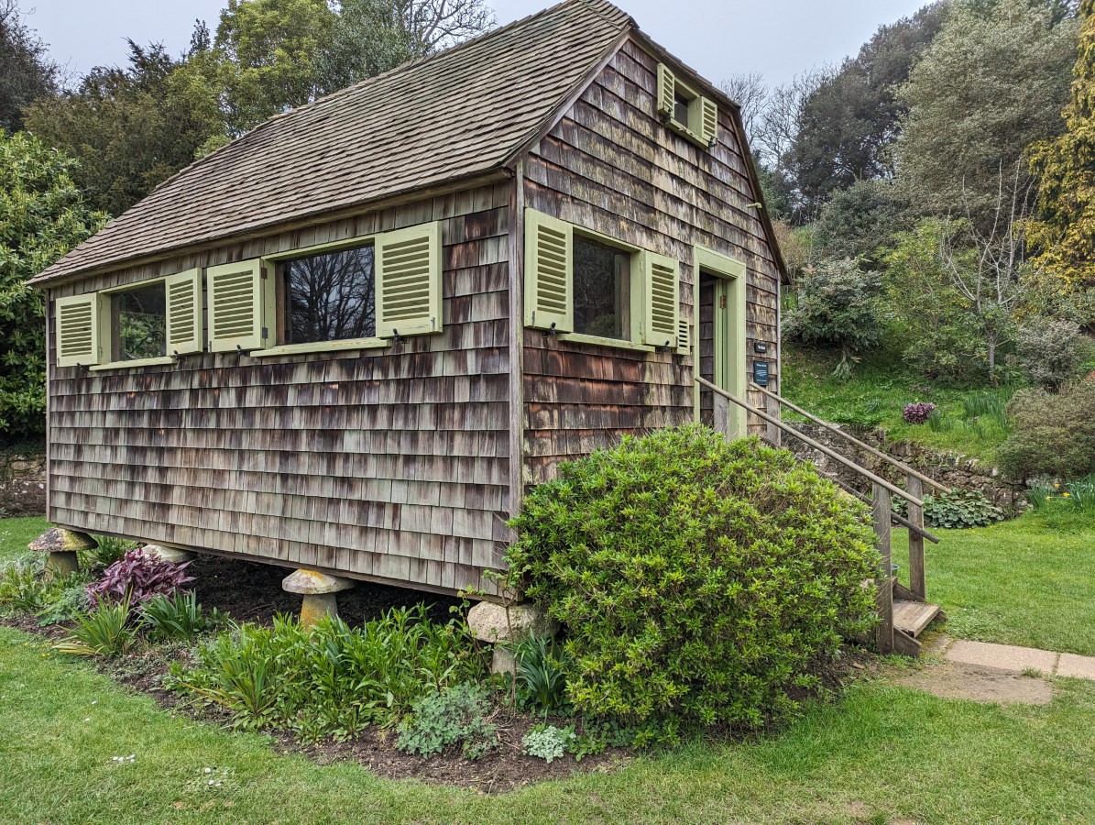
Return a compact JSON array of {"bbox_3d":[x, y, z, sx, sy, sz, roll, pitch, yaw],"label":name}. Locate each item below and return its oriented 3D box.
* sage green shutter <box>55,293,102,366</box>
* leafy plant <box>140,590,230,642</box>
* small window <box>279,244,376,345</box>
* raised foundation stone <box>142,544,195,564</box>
[{"bbox_3d":[-4.005,-0.692,6.482,0.520,0.600,0.040,-1,0,24],"label":"sage green shutter"},{"bbox_3d":[-2.505,1.401,5.250,0.520,0.350,0.430,0,0,-26],"label":"leafy plant"},{"bbox_3d":[-1.422,-0.737,4.837,1.000,0.580,0.080,-1,0,35],"label":"small window"},{"bbox_3d":[-3.253,1.343,6.552,0.500,0.500,0.500,-1,0,35],"label":"raised foundation stone"}]

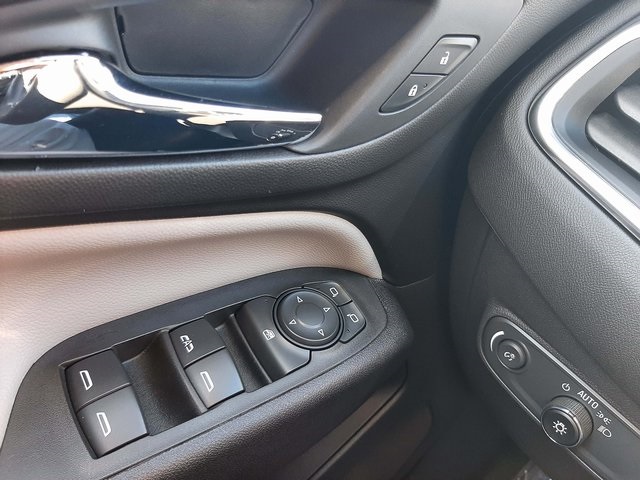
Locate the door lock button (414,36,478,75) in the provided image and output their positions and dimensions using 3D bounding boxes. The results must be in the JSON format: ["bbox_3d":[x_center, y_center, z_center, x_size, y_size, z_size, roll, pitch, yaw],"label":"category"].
[{"bbox_3d":[0.082,-0.123,0.319,0.044,0.025,0.009,-11,46,-28],"label":"door lock button"}]

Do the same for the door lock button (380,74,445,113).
[{"bbox_3d":[0.062,-0.101,0.327,0.044,0.025,0.009,-11,46,-28],"label":"door lock button"}]

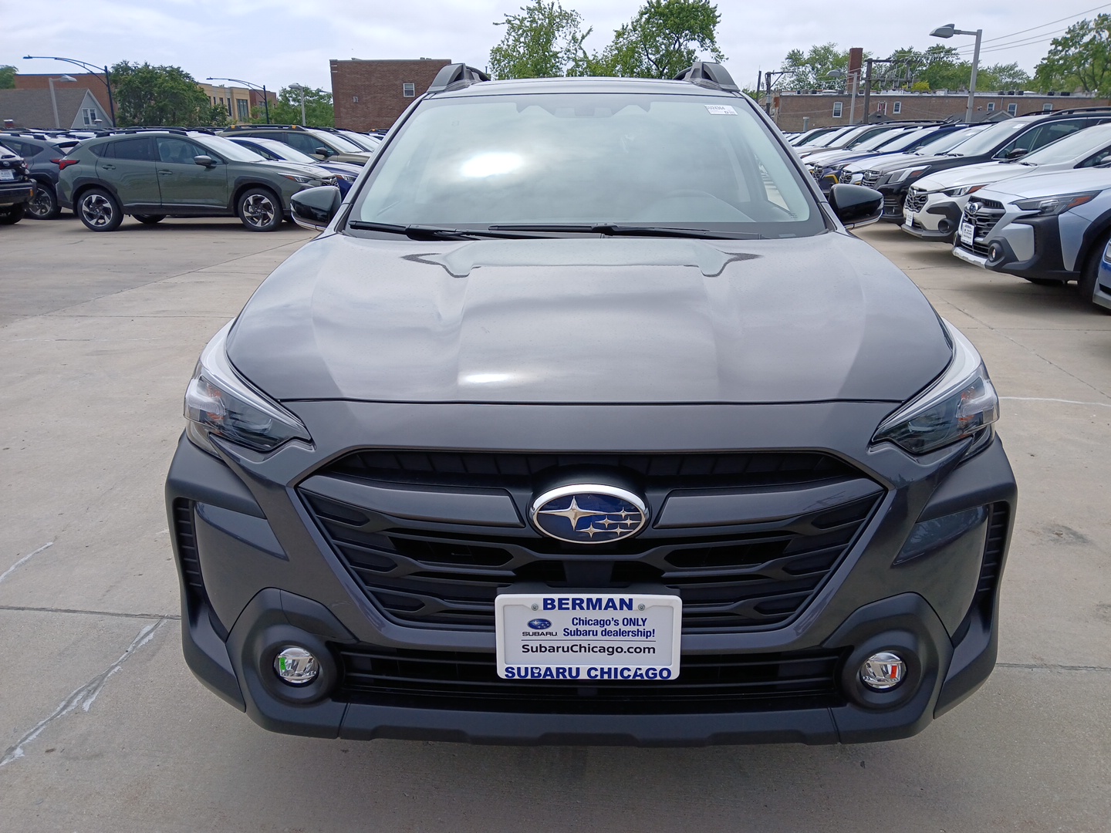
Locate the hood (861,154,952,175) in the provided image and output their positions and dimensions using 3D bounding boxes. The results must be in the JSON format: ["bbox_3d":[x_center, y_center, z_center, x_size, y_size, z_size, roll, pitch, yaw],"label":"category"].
[{"bbox_3d":[5.166,-3.623,11.950,1.120,0.240,1.500,2,18,7],"label":"hood"}]

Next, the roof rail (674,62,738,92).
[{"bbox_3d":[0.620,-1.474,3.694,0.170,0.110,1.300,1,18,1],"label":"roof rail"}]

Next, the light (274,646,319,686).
[{"bbox_3d":[-0.501,0.484,1.628,0.086,0.086,0.055,0,18,1],"label":"light"}]

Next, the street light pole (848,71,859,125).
[{"bbox_3d":[18.695,-18.925,52.829,0.190,5.260,0.190,0,18,1],"label":"street light pole"}]

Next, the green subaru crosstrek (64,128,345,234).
[{"bbox_3d":[-5.929,-3.985,13.995,4.480,1.600,1.800,1,18,5],"label":"green subaru crosstrek"}]

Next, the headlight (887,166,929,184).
[{"bbox_3d":[4.802,-3.293,11.331,0.480,0.230,0.380,2,18,7],"label":"headlight"}]

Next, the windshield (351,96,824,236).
[{"bbox_3d":[0.097,-0.818,2.714,1.490,0.144,0.912,0,49,1],"label":"windshield"}]

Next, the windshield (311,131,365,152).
[{"bbox_3d":[-5.023,-6.311,19.200,0.900,0.130,1.450,30,18,-7],"label":"windshield"}]

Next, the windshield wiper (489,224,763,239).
[{"bbox_3d":[0.207,-0.548,2.501,0.830,0.070,0.100,0,18,2],"label":"windshield wiper"}]

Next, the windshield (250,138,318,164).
[{"bbox_3d":[-5.411,-5.307,16.700,0.800,0.520,1.400,1,18,3],"label":"windshield"}]

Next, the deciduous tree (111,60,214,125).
[{"bbox_3d":[-38.223,-29.953,81.344,8.900,8.510,8.600,0,18,1],"label":"deciduous tree"}]

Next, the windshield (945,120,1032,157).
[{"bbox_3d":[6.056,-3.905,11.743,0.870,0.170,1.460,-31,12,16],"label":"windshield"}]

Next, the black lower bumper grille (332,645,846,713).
[{"bbox_3d":[0.058,0.486,1.531,0.930,0.118,0.115,0,18,1],"label":"black lower bumper grille"}]

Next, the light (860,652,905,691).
[{"bbox_3d":[0.622,0.485,1.585,0.080,0.077,0.060,1,18,1],"label":"light"}]

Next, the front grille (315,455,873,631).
[{"bbox_3d":[0.056,0.205,1.427,1.010,0.320,0.140,0,18,2],"label":"front grille"}]

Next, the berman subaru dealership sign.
[{"bbox_3d":[0.056,0.371,1.408,0.312,0.160,0.020,0,18,2],"label":"berman subaru dealership sign"}]

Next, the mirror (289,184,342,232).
[{"bbox_3d":[-0.818,-0.735,2.950,0.220,0.160,0.160,1,18,1],"label":"mirror"}]

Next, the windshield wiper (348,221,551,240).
[{"bbox_3d":[-0.310,-0.544,2.480,0.720,0.050,0.060,8,20,17],"label":"windshield wiper"}]

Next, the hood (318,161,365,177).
[{"bbox_3d":[-4.429,-5.040,17.000,1.020,0.210,1.450,7,19,1],"label":"hood"}]

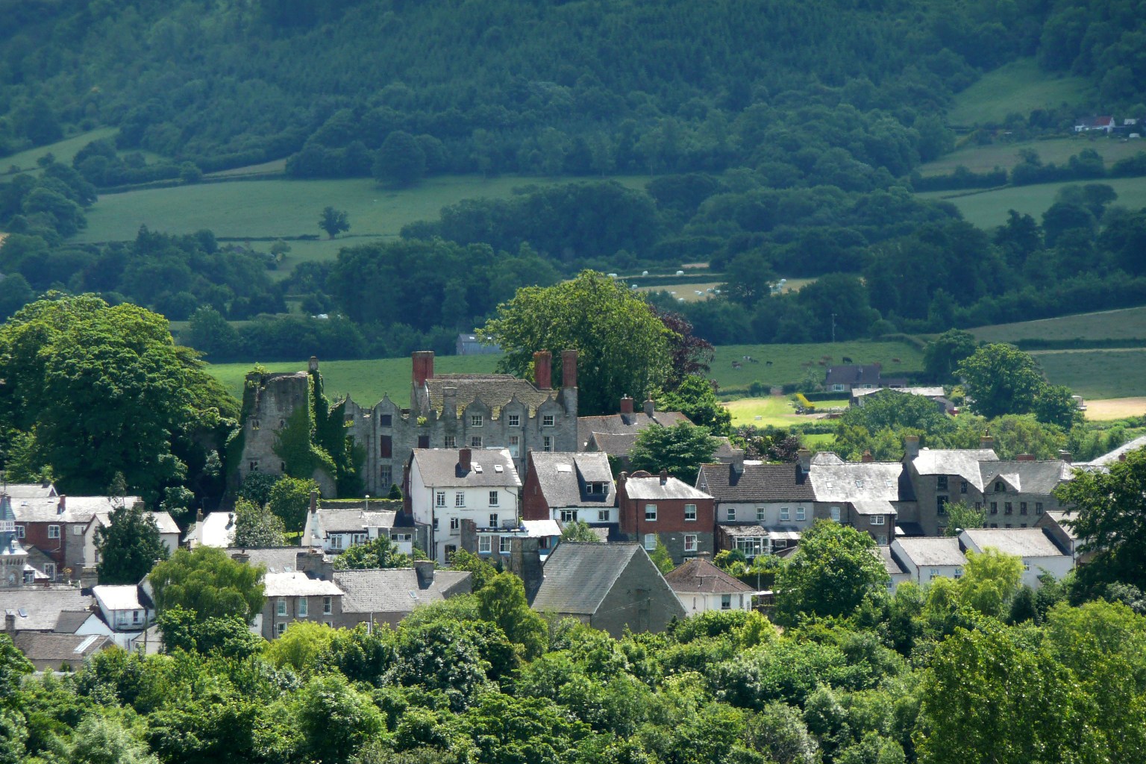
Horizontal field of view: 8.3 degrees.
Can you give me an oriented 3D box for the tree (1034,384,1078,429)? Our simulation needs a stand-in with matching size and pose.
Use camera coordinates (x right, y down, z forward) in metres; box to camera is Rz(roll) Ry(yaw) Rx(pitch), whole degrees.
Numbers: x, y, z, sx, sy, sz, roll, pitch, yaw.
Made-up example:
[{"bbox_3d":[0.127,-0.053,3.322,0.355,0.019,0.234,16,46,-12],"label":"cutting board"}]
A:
[{"bbox_3d":[76.700,4.050,1250.000,7.240,7.670,7.000,0,0,0],"label":"tree"}]

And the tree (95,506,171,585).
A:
[{"bbox_3d":[-45.000,17.060,805.000,7.780,8.780,7.400,0,0,0],"label":"tree"}]

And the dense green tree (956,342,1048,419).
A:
[{"bbox_3d":[70.070,0.150,1290.000,14.510,13.050,14.510,0,-1,0],"label":"dense green tree"}]

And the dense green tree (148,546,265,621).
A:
[{"bbox_3d":[-34.200,19.790,735.000,10.860,8.940,10.860,0,-1,0],"label":"dense green tree"}]

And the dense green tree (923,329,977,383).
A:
[{"bbox_3d":[73.190,-4.780,1530.000,10.600,11.130,10.300,0,0,0],"label":"dense green tree"}]

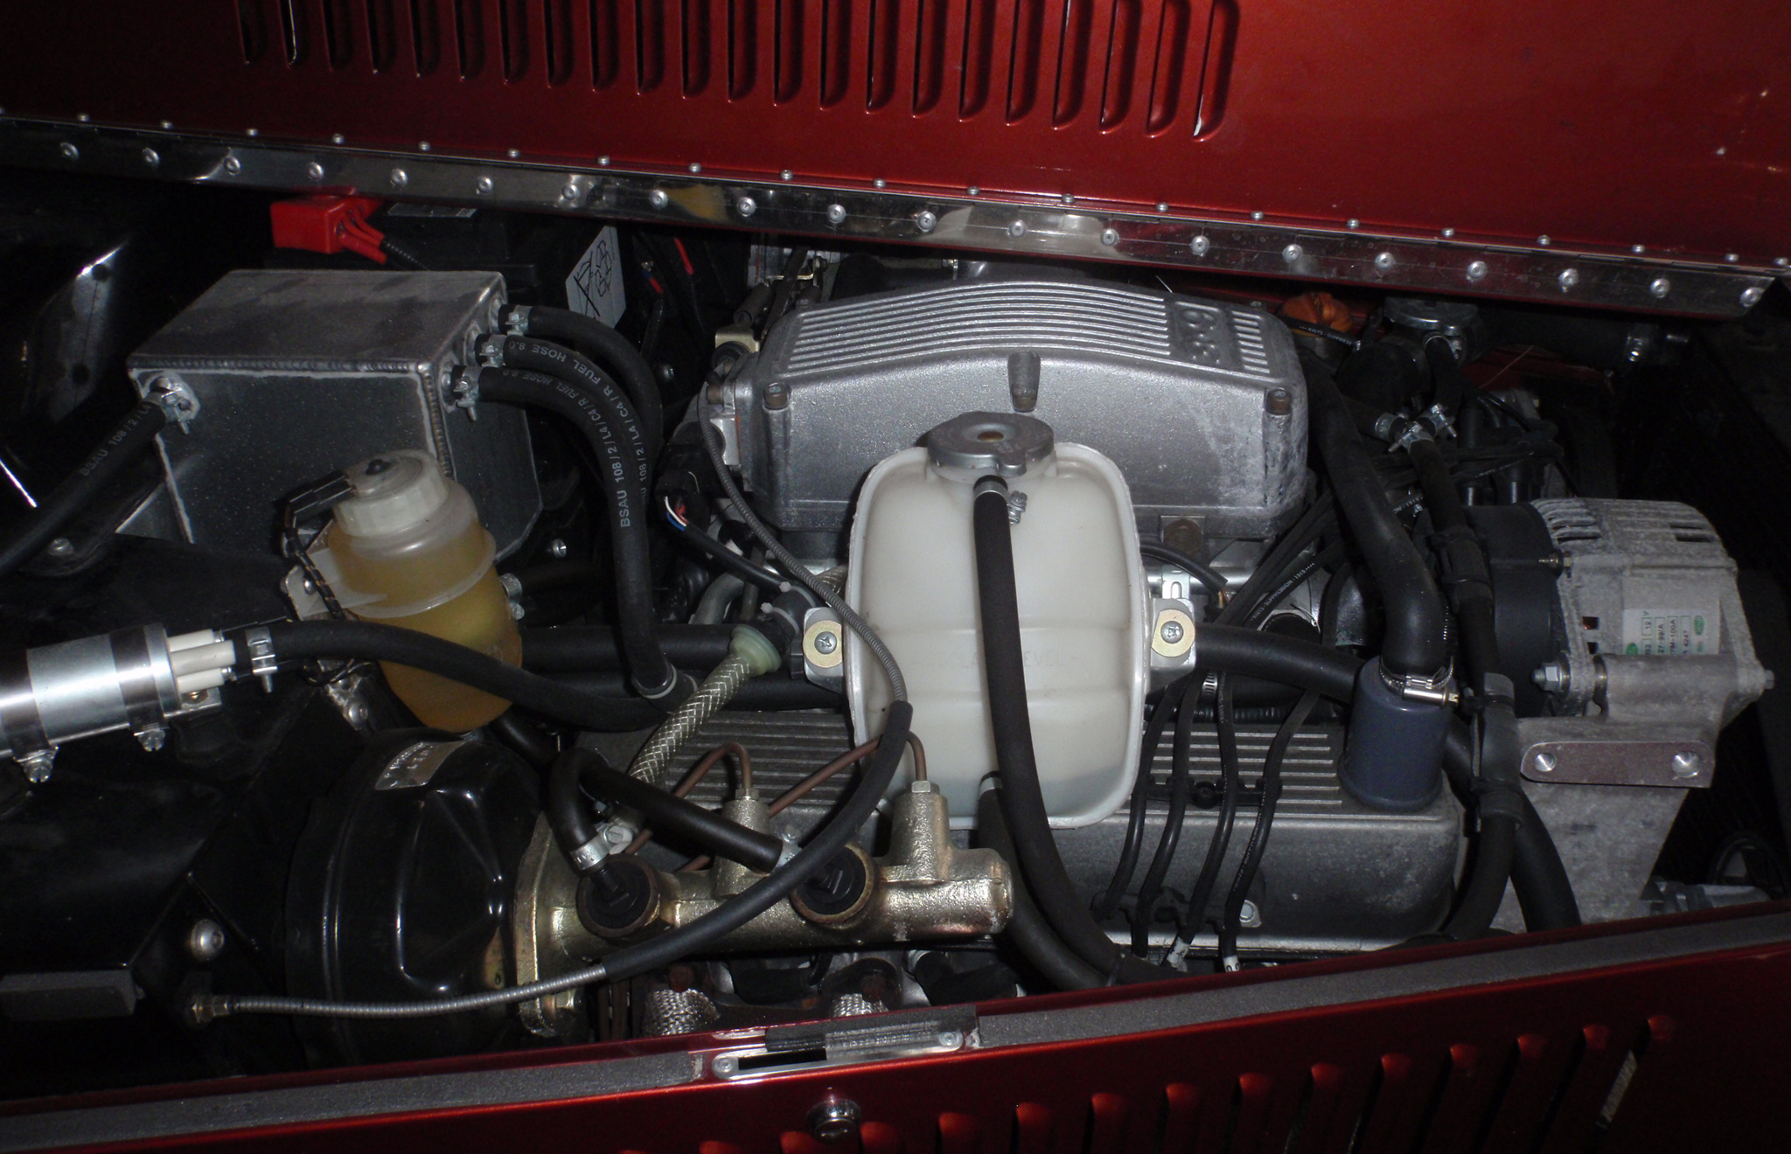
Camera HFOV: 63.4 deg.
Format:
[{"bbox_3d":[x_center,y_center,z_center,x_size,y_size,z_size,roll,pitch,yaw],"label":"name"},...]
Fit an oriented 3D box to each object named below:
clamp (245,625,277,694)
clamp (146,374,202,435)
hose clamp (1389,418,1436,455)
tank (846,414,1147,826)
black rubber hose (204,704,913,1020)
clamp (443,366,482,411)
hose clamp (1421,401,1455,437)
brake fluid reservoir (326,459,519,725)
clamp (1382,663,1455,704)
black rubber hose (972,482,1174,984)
[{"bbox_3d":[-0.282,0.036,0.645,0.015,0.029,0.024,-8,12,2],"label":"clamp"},{"bbox_3d":[-0.357,-0.085,0.715,0.018,0.028,0.024,-17,7,37],"label":"clamp"},{"bbox_3d":[0.307,-0.084,0.860,0.027,0.013,0.023,-43,6,6],"label":"hose clamp"},{"bbox_3d":[0.047,0.029,0.698,0.150,0.207,0.095,0,19,3],"label":"tank"},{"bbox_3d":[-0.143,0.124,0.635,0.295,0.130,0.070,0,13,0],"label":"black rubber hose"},{"bbox_3d":[-0.221,-0.096,0.745,0.014,0.025,0.023,-6,18,5],"label":"clamp"},{"bbox_3d":[0.323,-0.093,0.860,0.013,0.024,0.023,-30,9,4],"label":"hose clamp"},{"bbox_3d":[-0.228,0.006,0.700,0.081,0.145,0.081,0,34,6],"label":"brake fluid reservoir"},{"bbox_3d":[0.260,0.049,0.720,0.038,0.014,0.038,2,34,5],"label":"clamp"},{"bbox_3d":[0.076,0.068,0.640,0.090,0.222,0.045,0,10,0],"label":"black rubber hose"}]

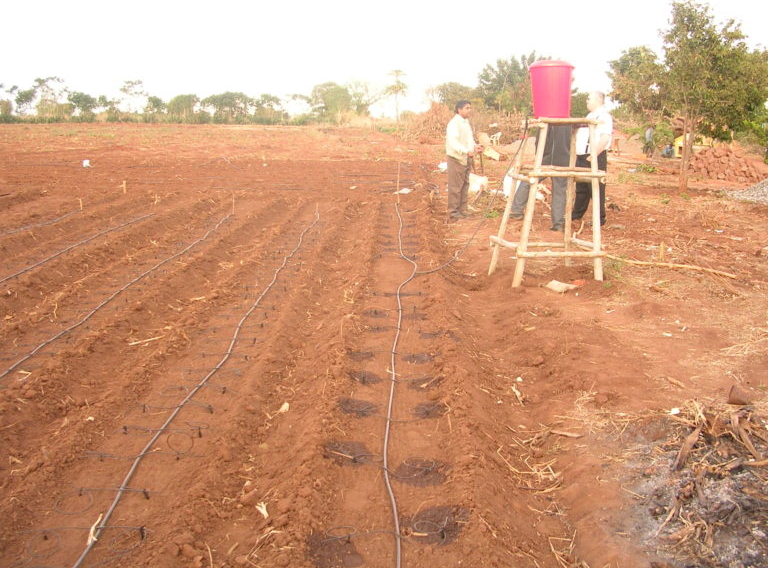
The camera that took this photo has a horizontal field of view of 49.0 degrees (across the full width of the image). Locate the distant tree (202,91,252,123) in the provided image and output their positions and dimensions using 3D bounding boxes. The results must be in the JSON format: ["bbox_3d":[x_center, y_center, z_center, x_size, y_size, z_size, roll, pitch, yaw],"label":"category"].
[{"bbox_3d":[-13.440,-15.200,72.420,4.290,2.770,3.870,0,12,0],"label":"distant tree"}]

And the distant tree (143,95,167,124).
[{"bbox_3d":[-19.990,-15.243,73.437,2.090,2.526,2.090,0,12,0],"label":"distant tree"}]

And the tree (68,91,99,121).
[{"bbox_3d":[-25.810,-15.200,72.420,2.580,2.770,2.320,0,12,0],"label":"tree"}]

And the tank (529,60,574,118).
[{"bbox_3d":[1.495,-1.724,7.485,0.400,0.500,0.400,0,12,0],"label":"tank"}]

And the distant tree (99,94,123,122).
[{"bbox_3d":[-23.510,-15.040,72.460,2.060,2.440,1.860,0,12,0],"label":"distant tree"}]

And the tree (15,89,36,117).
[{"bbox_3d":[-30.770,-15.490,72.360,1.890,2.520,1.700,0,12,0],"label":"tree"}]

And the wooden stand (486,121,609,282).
[{"bbox_3d":[1.475,-0.765,7.712,0.890,1.460,0.770,-3,13,-15],"label":"wooden stand"}]

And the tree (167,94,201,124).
[{"bbox_3d":[-17.230,-15.040,72.460,2.920,2.440,2.630,0,12,0],"label":"tree"}]

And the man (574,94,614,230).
[{"bbox_3d":[2.741,-1.636,11.069,0.520,1.750,0.540,-3,12,-15],"label":"man"}]

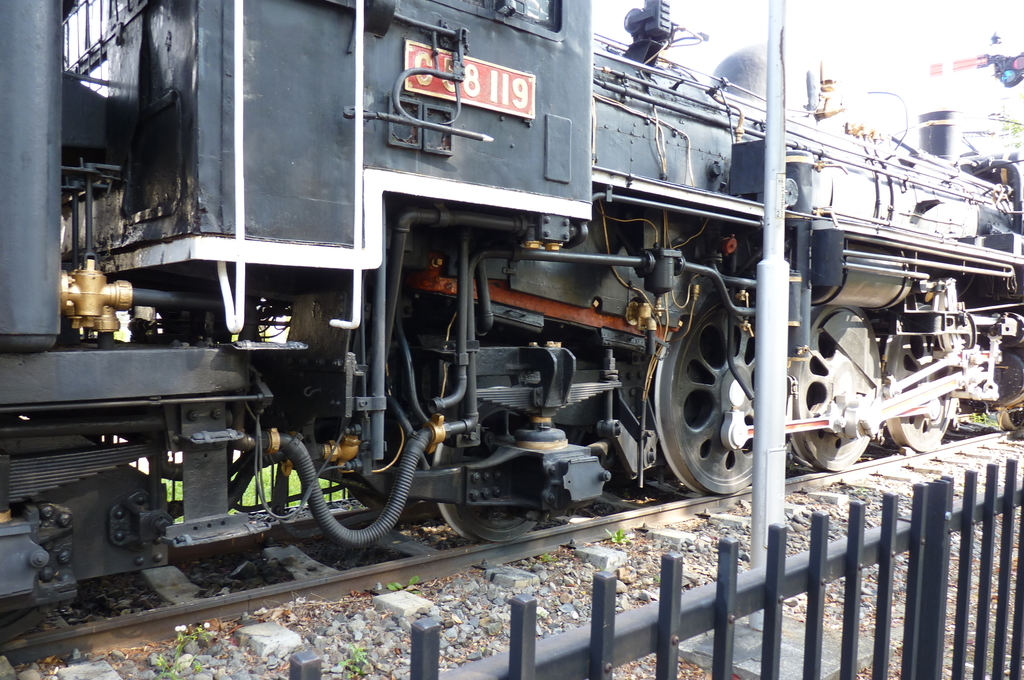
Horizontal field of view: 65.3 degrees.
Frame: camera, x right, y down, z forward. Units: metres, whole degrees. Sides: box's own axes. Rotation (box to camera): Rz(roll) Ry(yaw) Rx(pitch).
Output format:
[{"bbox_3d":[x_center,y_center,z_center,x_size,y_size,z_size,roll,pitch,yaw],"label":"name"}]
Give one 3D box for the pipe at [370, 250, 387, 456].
[{"bbox_3d":[-0.576,0.081,3.469,0.056,0.890,0.056,2,2,0],"label":"pipe"}]

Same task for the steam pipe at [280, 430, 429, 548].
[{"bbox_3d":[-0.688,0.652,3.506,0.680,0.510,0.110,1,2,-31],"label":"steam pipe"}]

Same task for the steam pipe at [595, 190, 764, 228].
[{"bbox_3d":[1.051,-0.766,4.789,1.620,0.060,0.055,0,2,-41],"label":"steam pipe"}]

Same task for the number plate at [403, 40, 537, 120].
[{"bbox_3d":[-0.161,-1.110,3.446,0.712,0.200,0.025,0,2,-41],"label":"number plate"}]

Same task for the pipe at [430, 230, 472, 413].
[{"bbox_3d":[-0.287,-0.092,3.767,0.170,0.850,0.055,0,2,-41],"label":"pipe"}]

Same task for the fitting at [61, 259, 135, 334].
[{"bbox_3d":[-1.452,-0.152,2.780,0.220,0.250,0.140,0,2,-41],"label":"fitting"}]

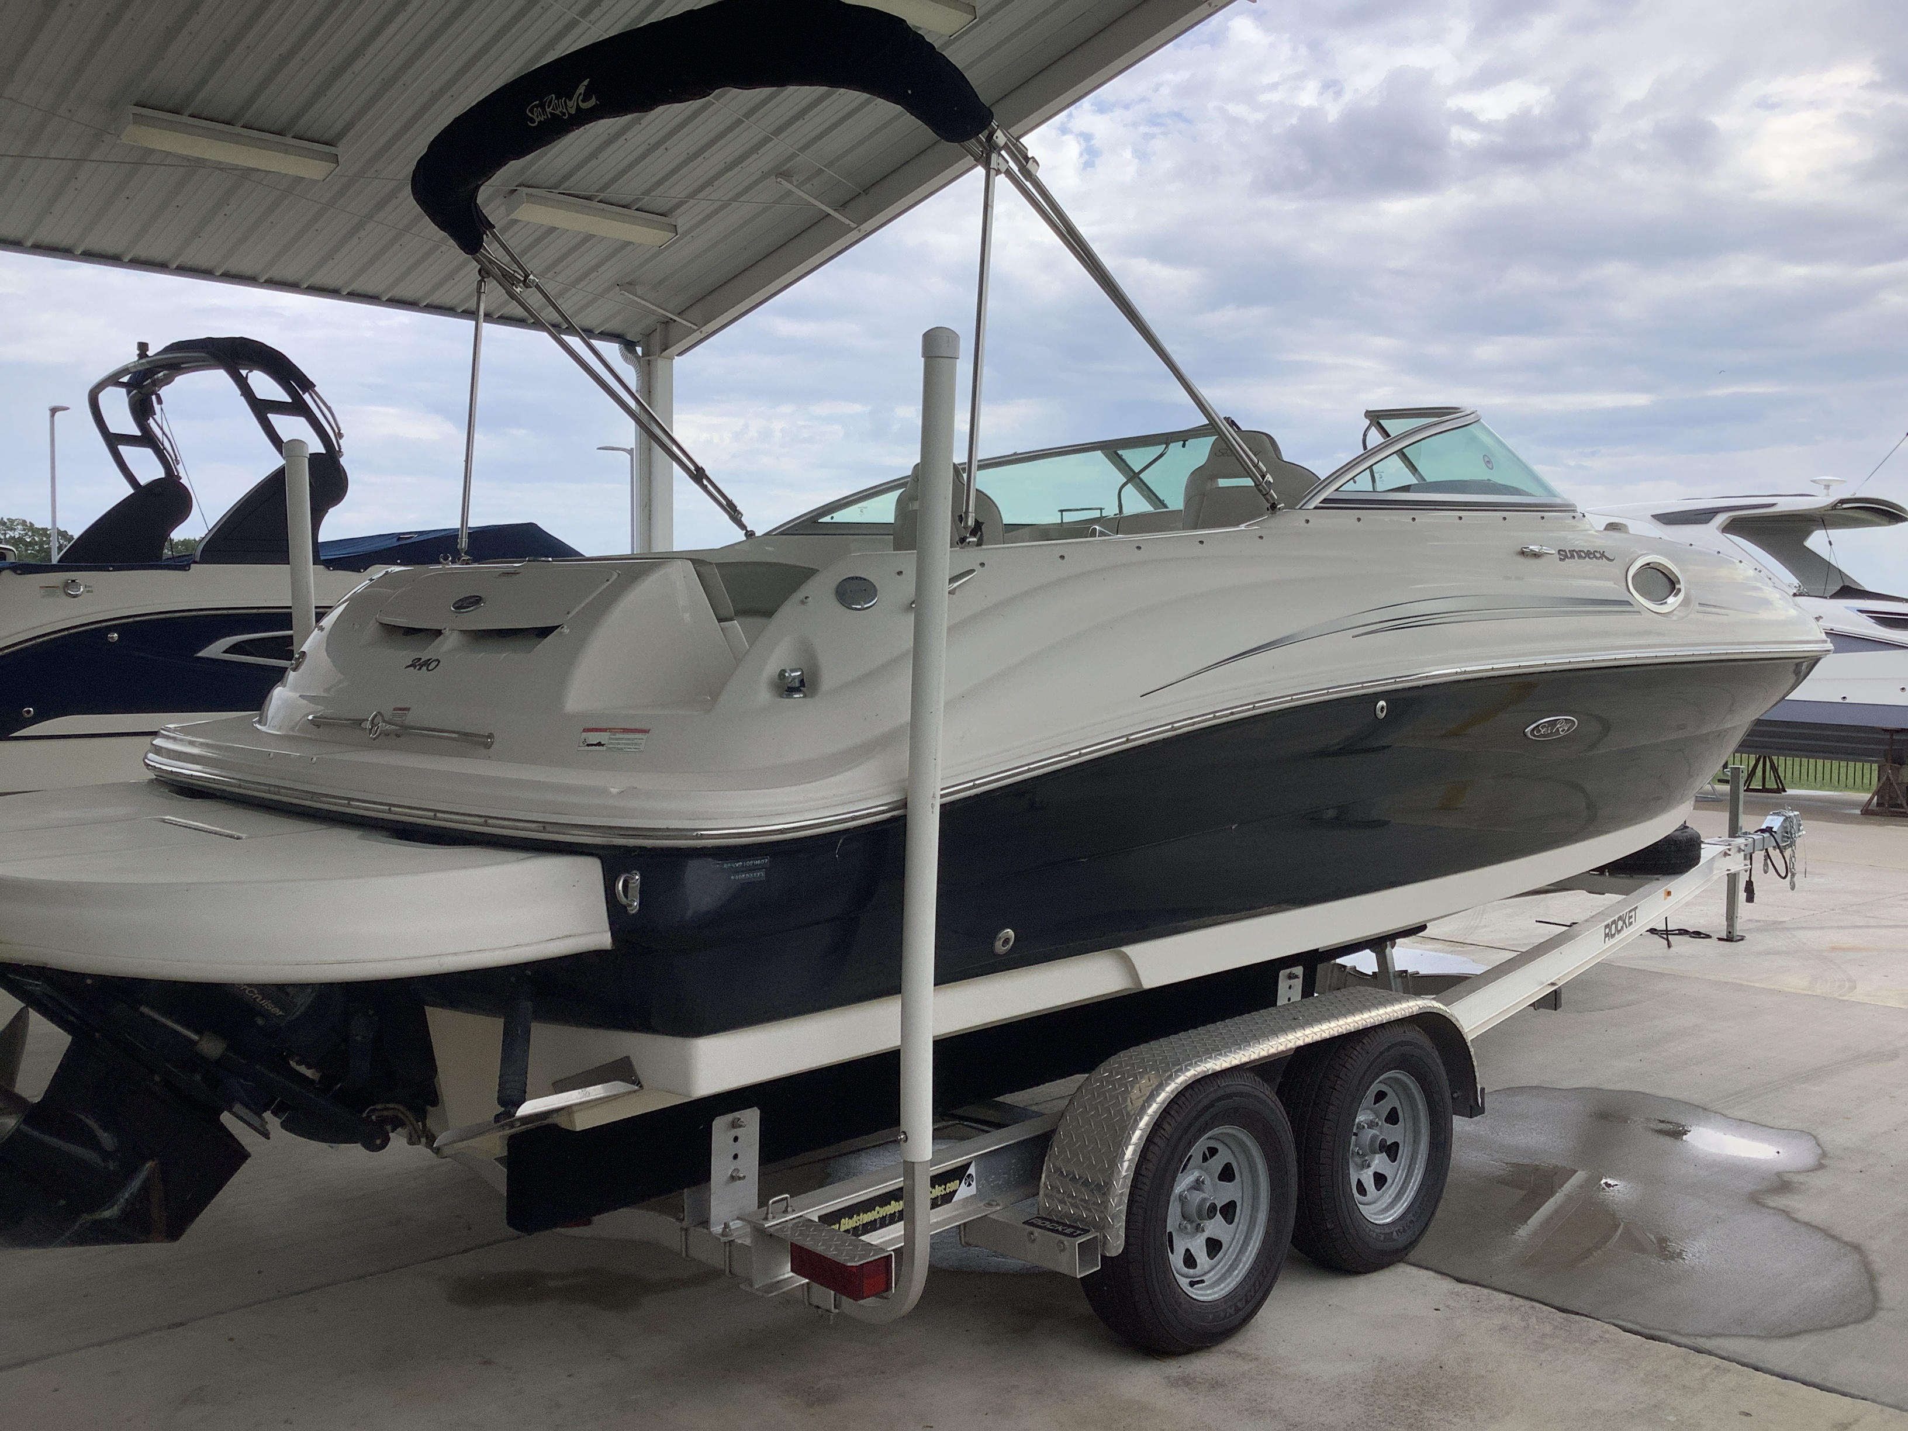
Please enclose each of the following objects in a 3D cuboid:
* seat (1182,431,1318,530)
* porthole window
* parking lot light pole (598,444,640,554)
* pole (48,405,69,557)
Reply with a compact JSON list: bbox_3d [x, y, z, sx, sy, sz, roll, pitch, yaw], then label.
[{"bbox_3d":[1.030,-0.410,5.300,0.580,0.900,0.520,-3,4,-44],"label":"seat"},{"bbox_3d":[2.466,-0.461,6.000,0.370,0.220,0.060,-3,-13,-46],"label":"porthole window"},{"bbox_3d":[-12.150,-5.640,61.500,1.350,8.200,0.350,-1,3,-10],"label":"parking lot light pole"},{"bbox_3d":[-26.450,-5.070,50.500,1.300,8.200,0.350,1,3,22],"label":"pole"}]

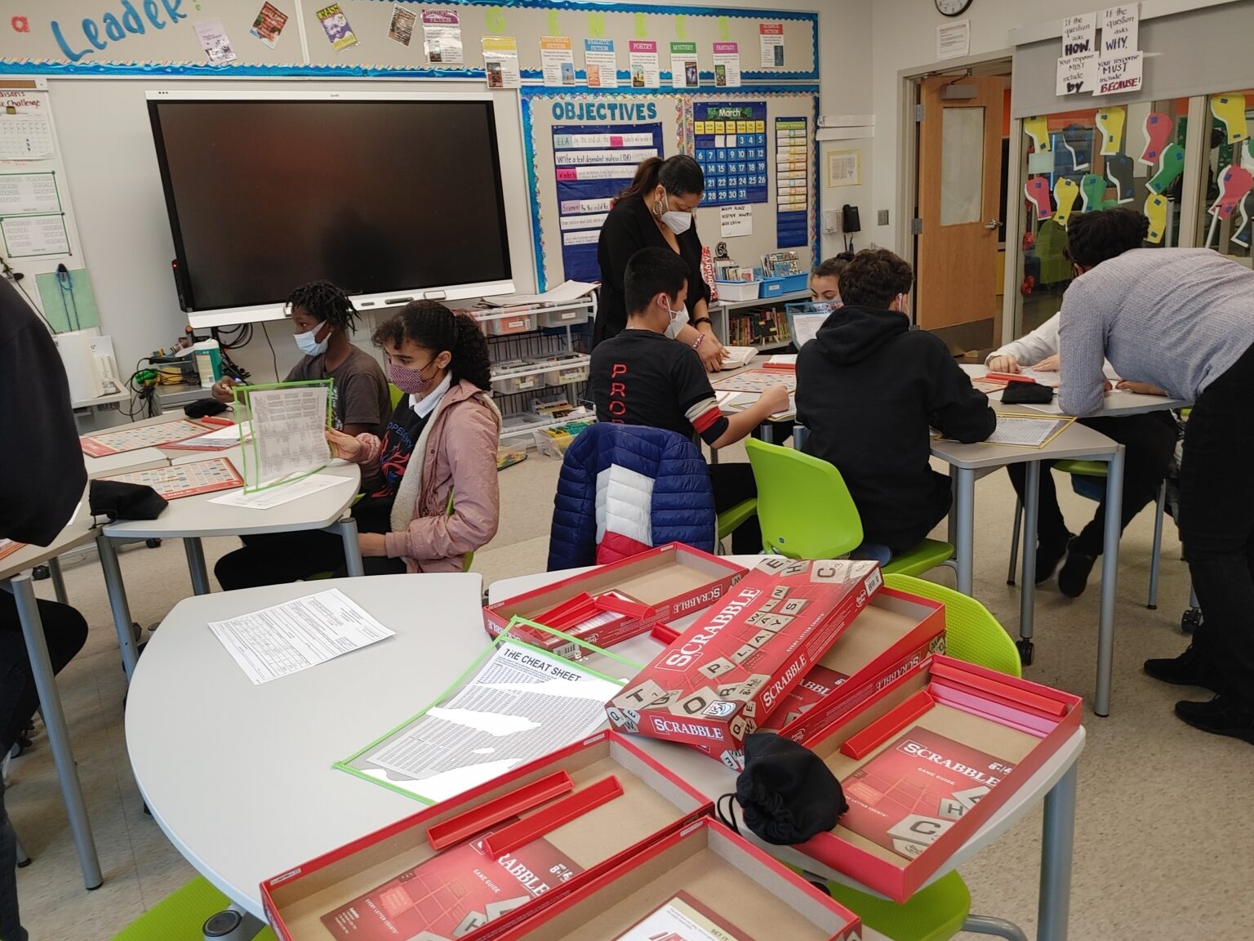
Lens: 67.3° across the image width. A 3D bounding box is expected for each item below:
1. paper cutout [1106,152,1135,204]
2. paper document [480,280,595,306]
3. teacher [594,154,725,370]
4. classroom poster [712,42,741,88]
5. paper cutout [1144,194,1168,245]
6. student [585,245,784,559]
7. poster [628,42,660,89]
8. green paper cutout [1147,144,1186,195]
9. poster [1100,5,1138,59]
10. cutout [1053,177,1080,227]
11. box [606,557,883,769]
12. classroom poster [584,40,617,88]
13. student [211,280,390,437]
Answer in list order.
[{"bbox_3d":[2.899,-1.709,5.531,0.010,0.284,0.181,-13,18,-29],"label":"paper cutout"},{"bbox_3d":[-0.514,-1.049,5.581,0.690,0.070,0.400,-13,18,-29],"label":"paper document"},{"bbox_3d":[0.140,-0.456,3.797,0.460,1.560,0.450,11,21,43],"label":"teacher"},{"bbox_3d":[0.676,-2.698,6.274,0.214,0.279,0.008,-13,18,-29],"label":"classroom poster"},{"bbox_3d":[3.110,-1.471,5.536,0.010,0.285,0.135,-12,17,-27],"label":"paper cutout"},{"bbox_3d":[0.185,-0.036,2.829,0.500,1.220,0.640,5,18,30],"label":"student"},{"bbox_3d":[0.115,-2.594,6.026,0.219,0.281,0.008,-14,18,-30],"label":"poster"},{"bbox_3d":[3.163,-1.764,5.527,0.006,0.290,0.190,-14,38,-30],"label":"green paper cutout"},{"bbox_3d":[2.833,-2.526,5.421,0.010,0.280,0.218,-12,17,-27],"label":"poster"},{"bbox_3d":[2.807,-1.715,6.017,0.010,0.300,0.185,-12,17,-27],"label":"cutout"},{"bbox_3d":[0.166,0.223,1.231,0.186,0.039,0.395,-5,19,42],"label":"box"},{"bbox_3d":[-0.169,-2.648,6.143,0.218,0.285,0.010,-12,17,-27],"label":"classroom poster"},{"bbox_3d":[-1.097,-0.073,3.429,0.660,1.200,0.520,-13,18,-30],"label":"student"}]

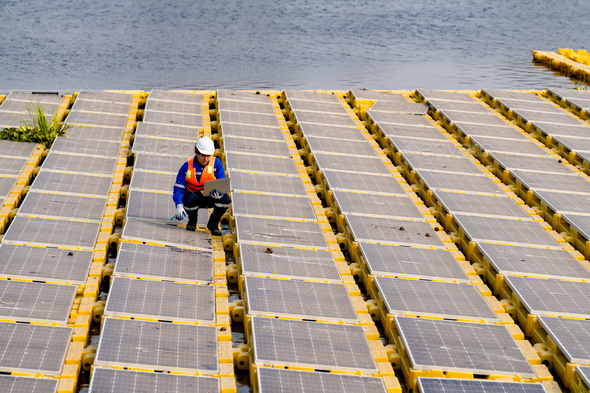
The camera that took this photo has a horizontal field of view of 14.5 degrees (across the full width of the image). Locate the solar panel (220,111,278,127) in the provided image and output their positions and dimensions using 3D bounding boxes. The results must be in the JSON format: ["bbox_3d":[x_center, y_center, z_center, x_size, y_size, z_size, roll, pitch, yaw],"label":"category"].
[{"bbox_3d":[-0.763,-1.292,39.419,0.992,0.040,1.956,5,7,-3],"label":"solar panel"}]

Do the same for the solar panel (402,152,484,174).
[{"bbox_3d":[2.099,-0.453,33.123,0.992,0.042,1.956,5,7,-3],"label":"solar panel"}]

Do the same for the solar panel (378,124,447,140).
[{"bbox_3d":[1.873,-1.031,37.555,0.992,0.042,1.956,5,7,-3],"label":"solar panel"}]

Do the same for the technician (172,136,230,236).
[{"bbox_3d":[-1.064,-0.136,26.547,0.640,1.092,0.720,0,7,-5],"label":"technician"}]

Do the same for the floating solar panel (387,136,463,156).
[{"bbox_3d":[1.996,-0.740,35.260,0.993,0.040,1.963,5,7,-3],"label":"floating solar panel"}]

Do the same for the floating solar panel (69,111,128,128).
[{"bbox_3d":[-3.316,-1.287,39.303,0.992,0.040,1.956,5,7,-3],"label":"floating solar panel"}]

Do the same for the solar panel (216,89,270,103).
[{"bbox_3d":[-0.963,-1.878,44.111,0.992,0.042,1.956,5,7,-3],"label":"solar panel"}]

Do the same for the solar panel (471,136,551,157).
[{"bbox_3d":[3.265,-0.741,35.287,0.993,0.040,1.963,5,7,-3],"label":"solar panel"}]

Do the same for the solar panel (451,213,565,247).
[{"bbox_3d":[2.388,0.405,26.402,0.992,0.040,1.956,5,7,-3],"label":"solar panel"}]

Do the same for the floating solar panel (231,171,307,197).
[{"bbox_3d":[-0.381,-0.160,30.816,0.992,0.042,1.956,5,7,-3],"label":"floating solar panel"}]

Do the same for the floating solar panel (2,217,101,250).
[{"bbox_3d":[-2.730,0.412,26.296,0.992,0.042,1.956,5,7,-3],"label":"floating solar panel"}]

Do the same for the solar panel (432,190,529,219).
[{"bbox_3d":[2.294,0.120,28.641,0.993,0.040,1.963,5,7,-3],"label":"solar panel"}]

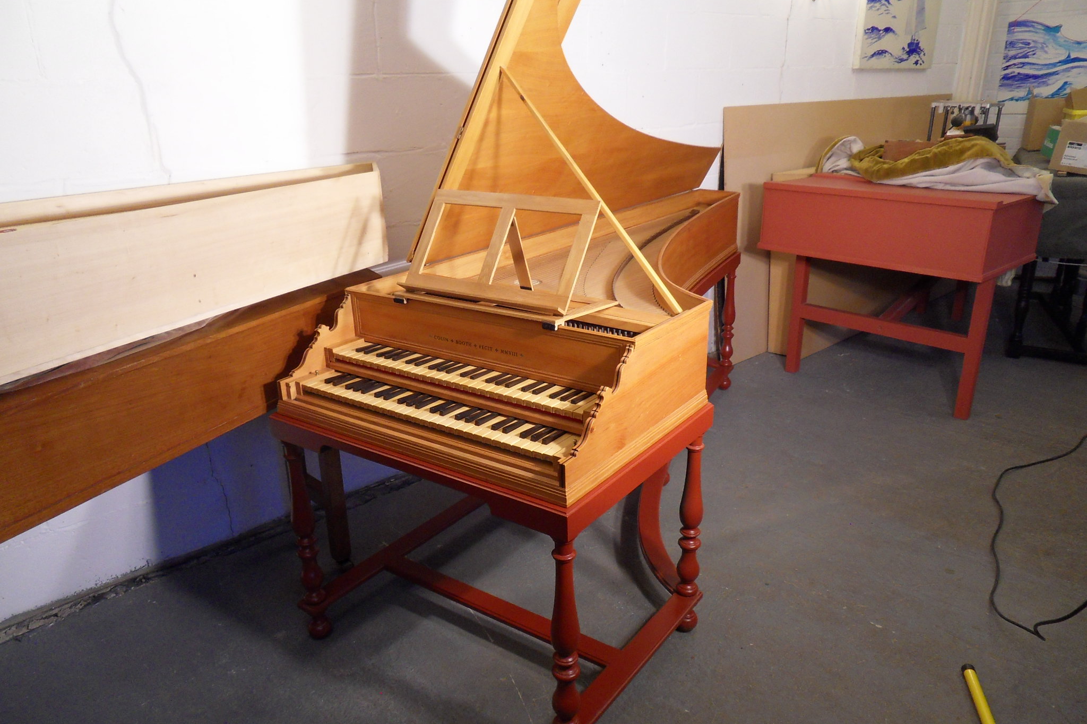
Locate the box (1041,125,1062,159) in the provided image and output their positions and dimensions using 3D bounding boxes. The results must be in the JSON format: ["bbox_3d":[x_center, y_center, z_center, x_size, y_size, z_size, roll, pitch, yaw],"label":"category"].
[{"bbox_3d":[2.982,-1.286,4.400,0.110,0.180,0.130,-12,22,-27],"label":"box"}]

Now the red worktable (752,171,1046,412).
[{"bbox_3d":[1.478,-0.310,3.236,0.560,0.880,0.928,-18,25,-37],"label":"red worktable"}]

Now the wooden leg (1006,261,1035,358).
[{"bbox_3d":[2.337,-0.285,3.671,0.064,0.540,0.064,7,21,24],"label":"wooden leg"}]

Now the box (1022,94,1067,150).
[{"bbox_3d":[3.085,-1.470,4.630,0.165,0.320,0.290,7,21,24],"label":"box"}]

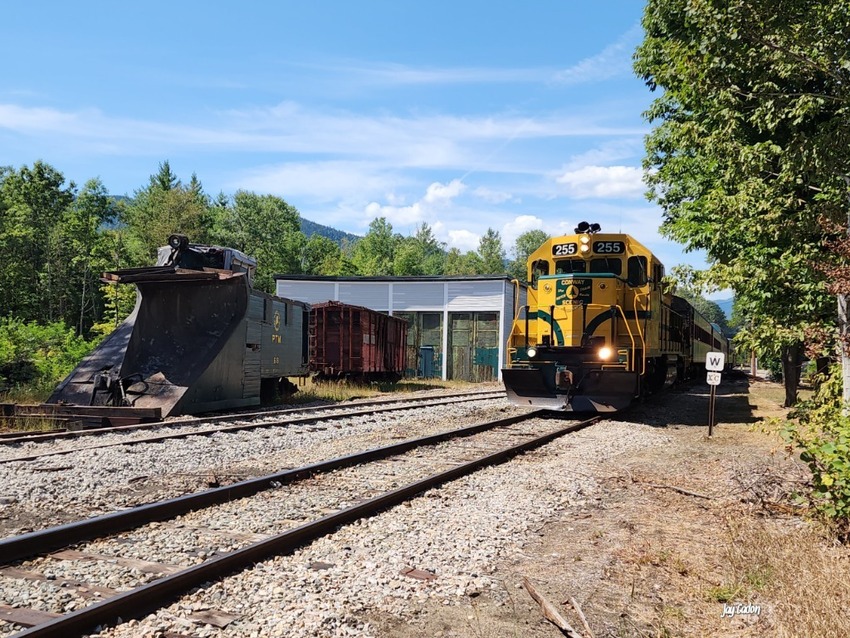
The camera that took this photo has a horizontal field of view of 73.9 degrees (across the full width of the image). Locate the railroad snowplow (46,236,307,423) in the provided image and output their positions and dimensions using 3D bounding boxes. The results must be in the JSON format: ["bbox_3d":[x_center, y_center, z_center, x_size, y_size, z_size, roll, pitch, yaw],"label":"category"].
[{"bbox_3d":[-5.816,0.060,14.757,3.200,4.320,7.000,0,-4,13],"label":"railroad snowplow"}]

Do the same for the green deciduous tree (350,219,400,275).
[{"bbox_3d":[-6.006,-3.027,66.323,6.000,18.030,6.000,1,-4,0],"label":"green deciduous tree"}]

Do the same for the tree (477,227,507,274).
[{"bbox_3d":[8.201,-2.390,70.305,4.400,17.720,4.400,1,-4,0],"label":"tree"}]

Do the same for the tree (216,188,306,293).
[{"bbox_3d":[-15.109,-3.336,50.301,8.000,16.300,8.000,1,-4,0],"label":"tree"}]

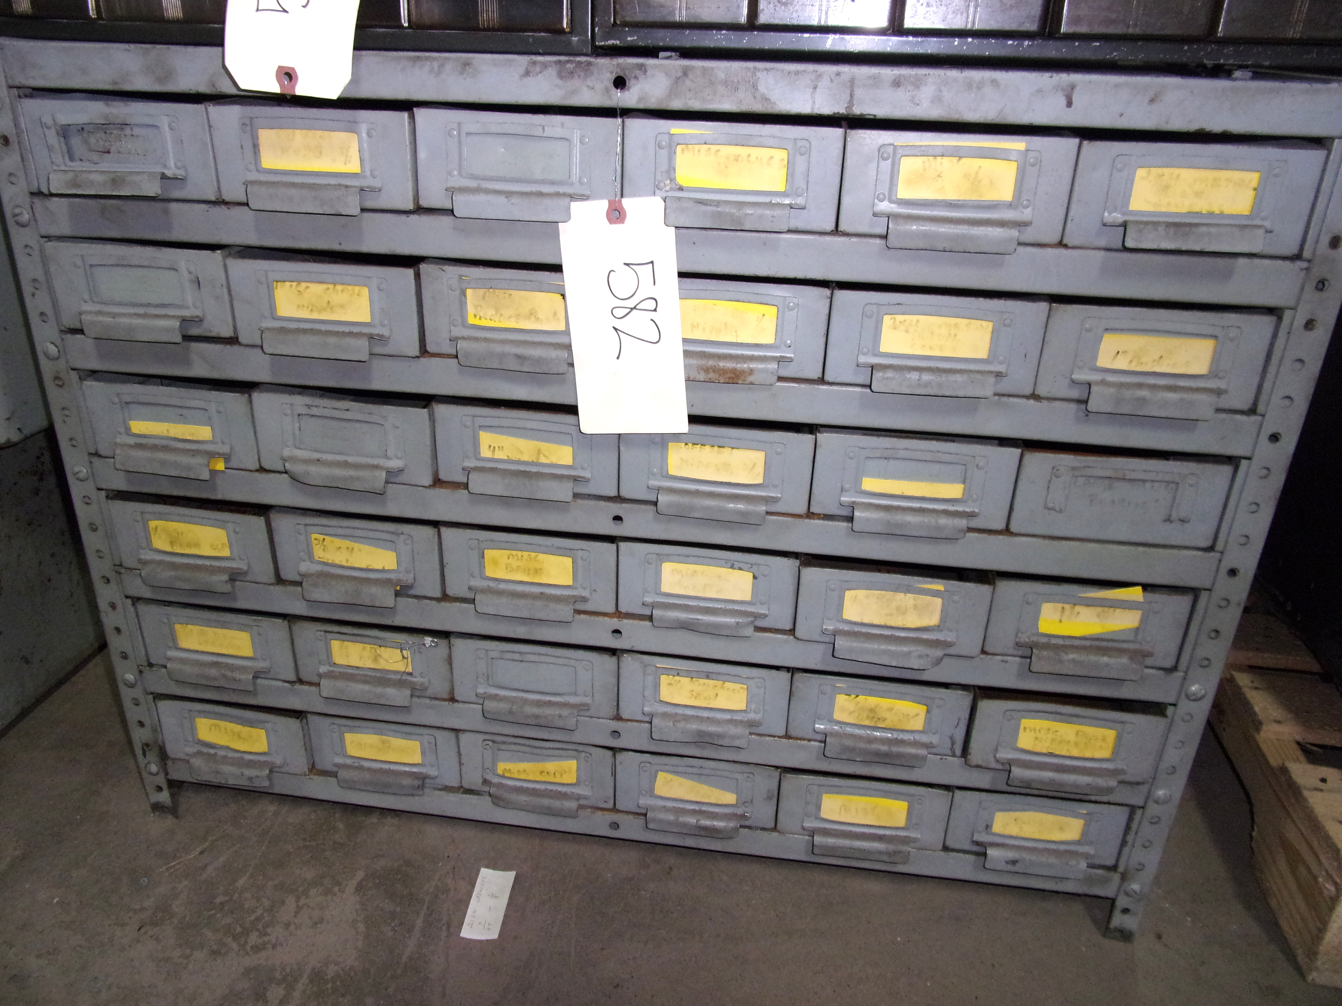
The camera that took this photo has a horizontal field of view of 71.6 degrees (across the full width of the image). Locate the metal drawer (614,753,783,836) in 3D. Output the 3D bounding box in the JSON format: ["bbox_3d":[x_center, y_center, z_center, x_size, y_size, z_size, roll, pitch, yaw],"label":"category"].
[{"bbox_3d":[0.039,0.200,0.923,0.142,0.068,0.290,5,24,6],"label":"metal drawer"}]

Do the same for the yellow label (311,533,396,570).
[{"bbox_3d":[-0.259,0.041,0.762,0.073,0.026,0.002,5,24,6],"label":"yellow label"}]

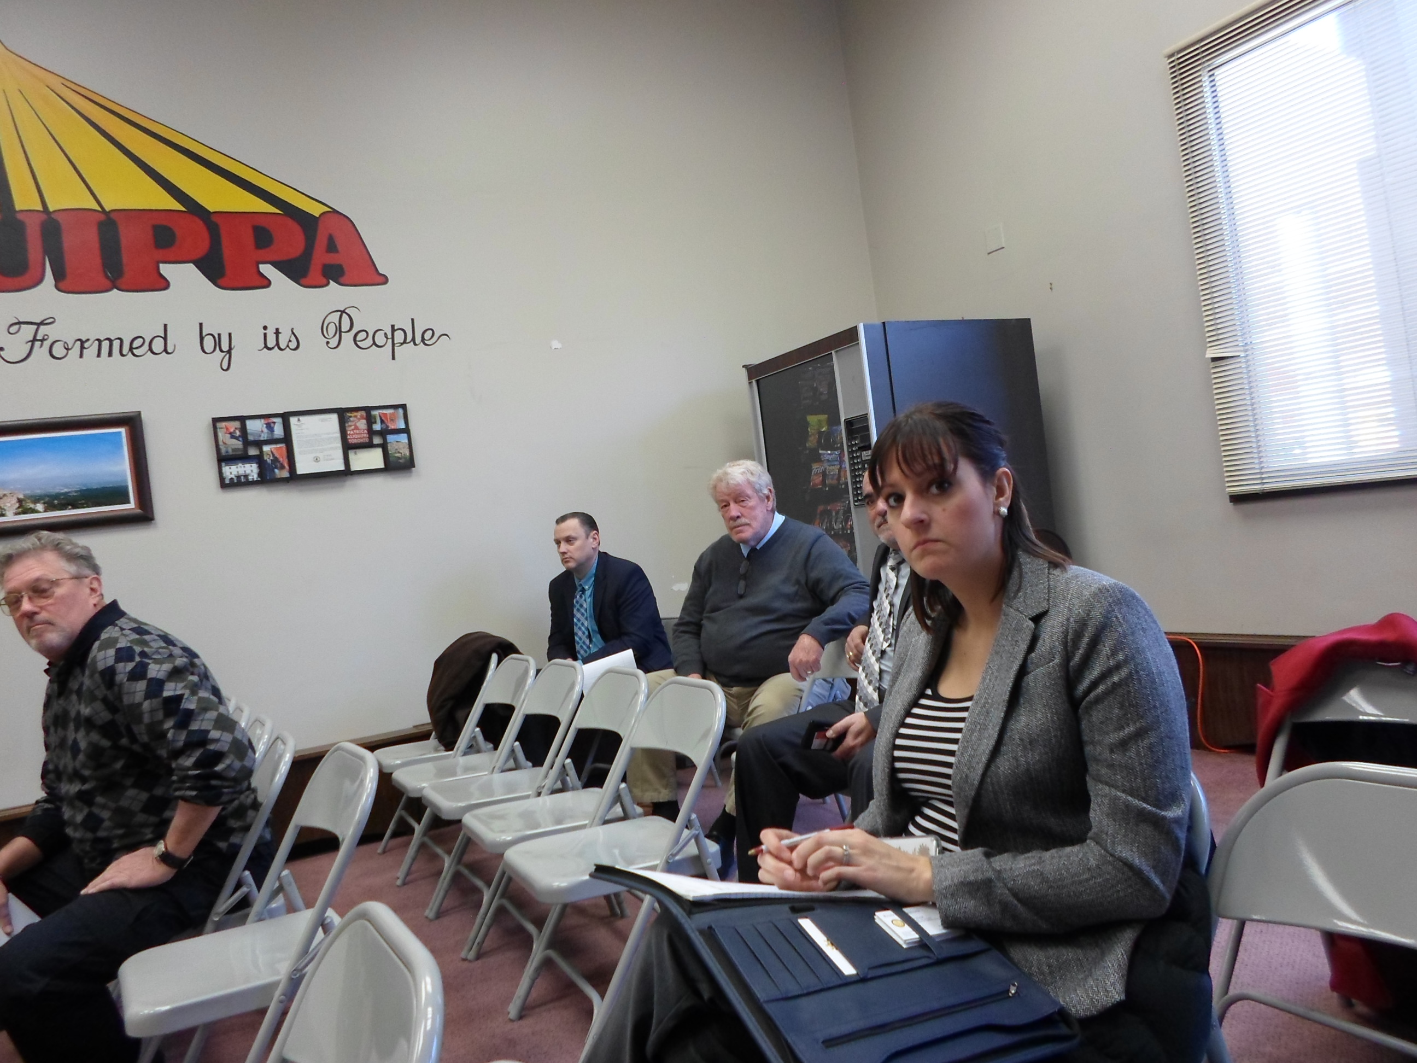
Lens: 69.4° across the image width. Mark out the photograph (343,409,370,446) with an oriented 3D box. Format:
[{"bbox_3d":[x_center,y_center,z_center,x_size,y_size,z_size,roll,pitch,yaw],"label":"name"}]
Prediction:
[{"bbox_3d":[-1.566,-0.463,4.566,0.096,0.150,0.018,-8,0,-26],"label":"photograph"}]

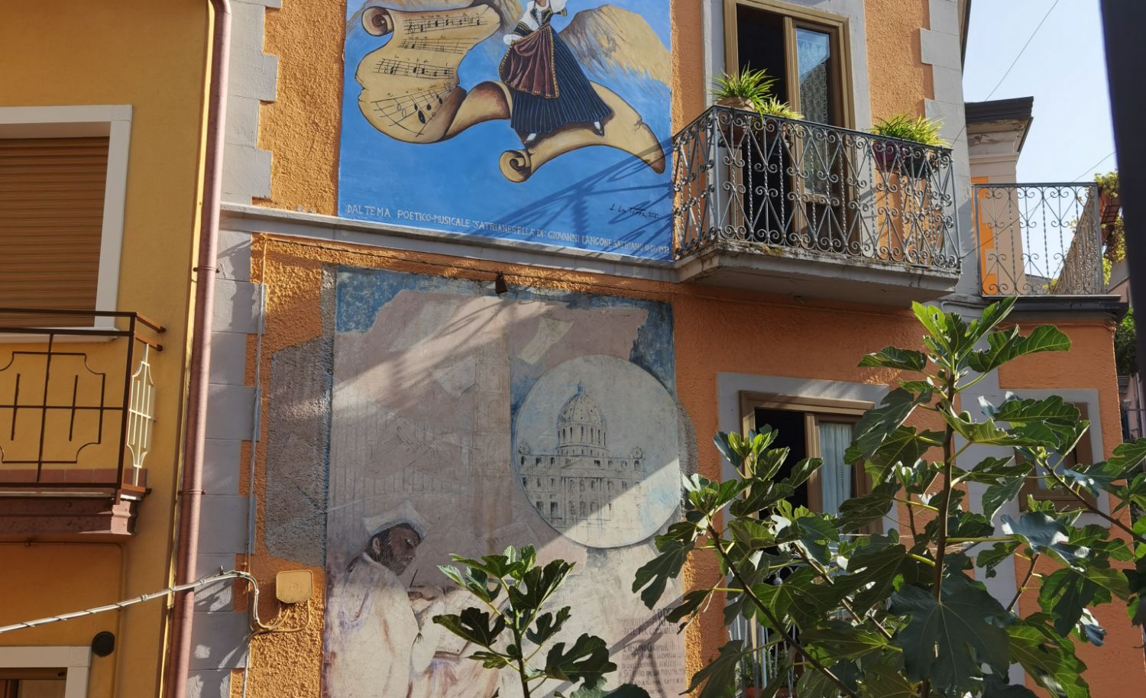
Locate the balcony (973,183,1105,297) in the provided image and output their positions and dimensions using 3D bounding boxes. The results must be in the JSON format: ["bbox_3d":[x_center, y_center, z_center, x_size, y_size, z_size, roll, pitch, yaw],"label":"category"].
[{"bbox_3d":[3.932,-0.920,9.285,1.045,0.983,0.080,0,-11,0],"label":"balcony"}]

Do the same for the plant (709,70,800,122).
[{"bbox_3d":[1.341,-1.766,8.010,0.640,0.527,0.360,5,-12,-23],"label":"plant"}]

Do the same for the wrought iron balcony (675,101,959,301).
[{"bbox_3d":[1.837,-0.995,8.268,2.144,1.161,0.658,5,-12,-23],"label":"wrought iron balcony"}]

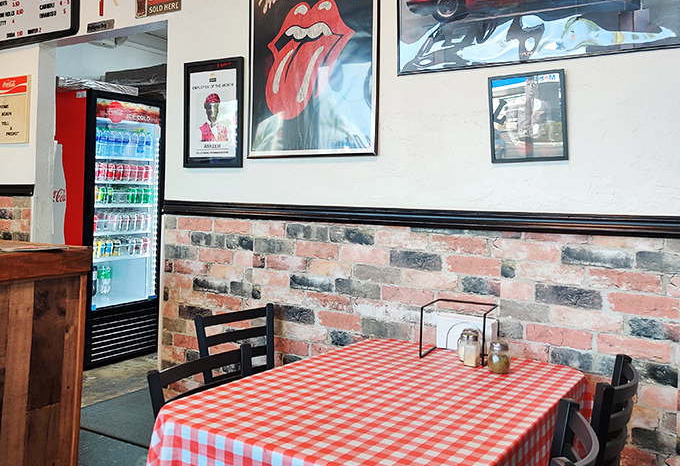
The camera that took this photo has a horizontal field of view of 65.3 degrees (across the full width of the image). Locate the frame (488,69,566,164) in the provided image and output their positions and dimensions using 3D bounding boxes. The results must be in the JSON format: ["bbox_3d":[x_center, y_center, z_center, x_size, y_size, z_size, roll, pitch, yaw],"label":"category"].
[{"bbox_3d":[0.642,-0.392,1.813,0.251,0.301,0.020,3,3,29],"label":"frame"}]

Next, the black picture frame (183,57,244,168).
[{"bbox_3d":[-0.591,-0.556,2.491,0.371,0.501,0.022,3,3,29],"label":"black picture frame"}]

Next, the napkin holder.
[{"bbox_3d":[0.416,0.342,1.840,0.215,0.175,0.175,3,3,29],"label":"napkin holder"}]

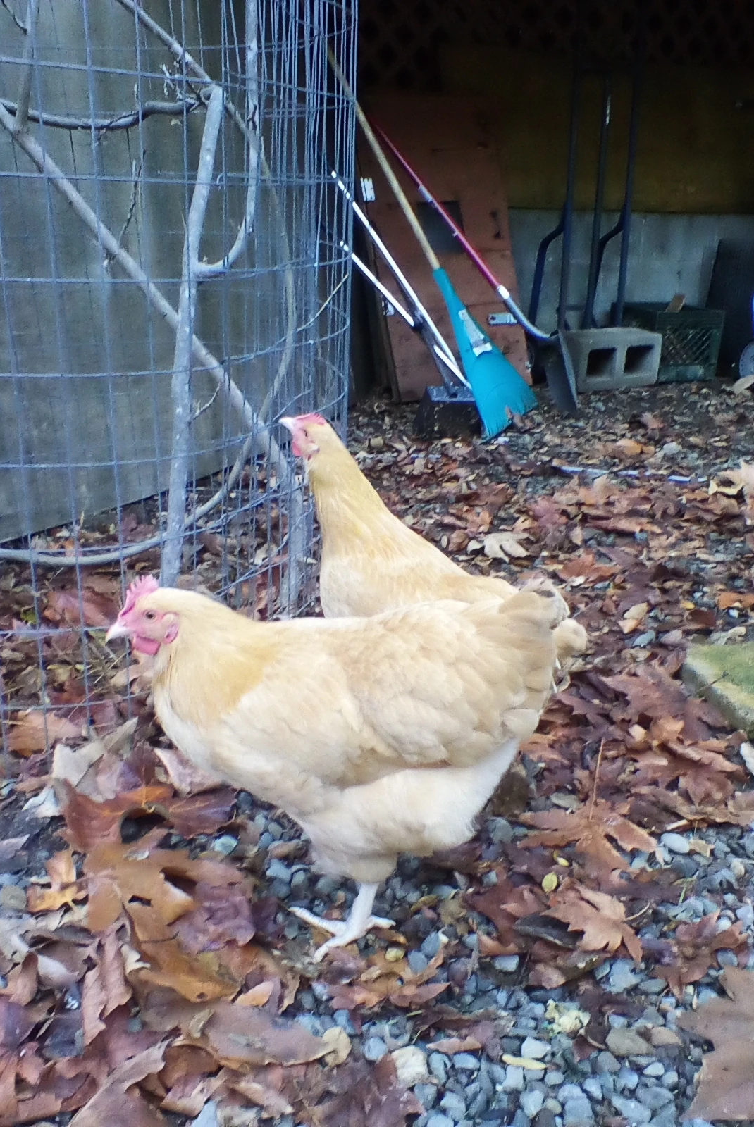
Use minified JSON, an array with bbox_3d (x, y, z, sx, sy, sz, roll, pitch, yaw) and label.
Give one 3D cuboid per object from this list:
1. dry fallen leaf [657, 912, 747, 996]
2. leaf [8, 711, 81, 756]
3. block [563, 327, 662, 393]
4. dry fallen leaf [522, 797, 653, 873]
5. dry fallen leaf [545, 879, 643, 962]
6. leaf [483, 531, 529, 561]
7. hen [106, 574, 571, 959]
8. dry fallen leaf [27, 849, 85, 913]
[{"bbox_3d":[0.314,0.378,0.977,0.092,0.022,0.105,1,20,0],"label":"dry fallen leaf"},{"bbox_3d":[-0.441,0.226,1.340,0.100,0.030,0.090,1,20,0],"label":"leaf"},{"bbox_3d":[0.887,-0.796,3.942,0.395,0.193,0.190,-10,23,-27],"label":"block"},{"bbox_3d":[0.241,0.309,1.149,0.152,0.028,0.120,1,20,0],"label":"dry fallen leaf"},{"bbox_3d":[0.217,0.358,1.013,0.095,0.030,0.100,1,20,0],"label":"dry fallen leaf"},{"bbox_3d":[0.267,-0.036,2.093,0.098,0.030,0.105,1,20,0],"label":"leaf"},{"bbox_3d":[-0.041,0.189,0.982,0.423,0.366,0.210,2,20,4],"label":"hen"},{"bbox_3d":[-0.335,0.332,1.055,0.063,0.030,0.075,1,20,0],"label":"dry fallen leaf"}]

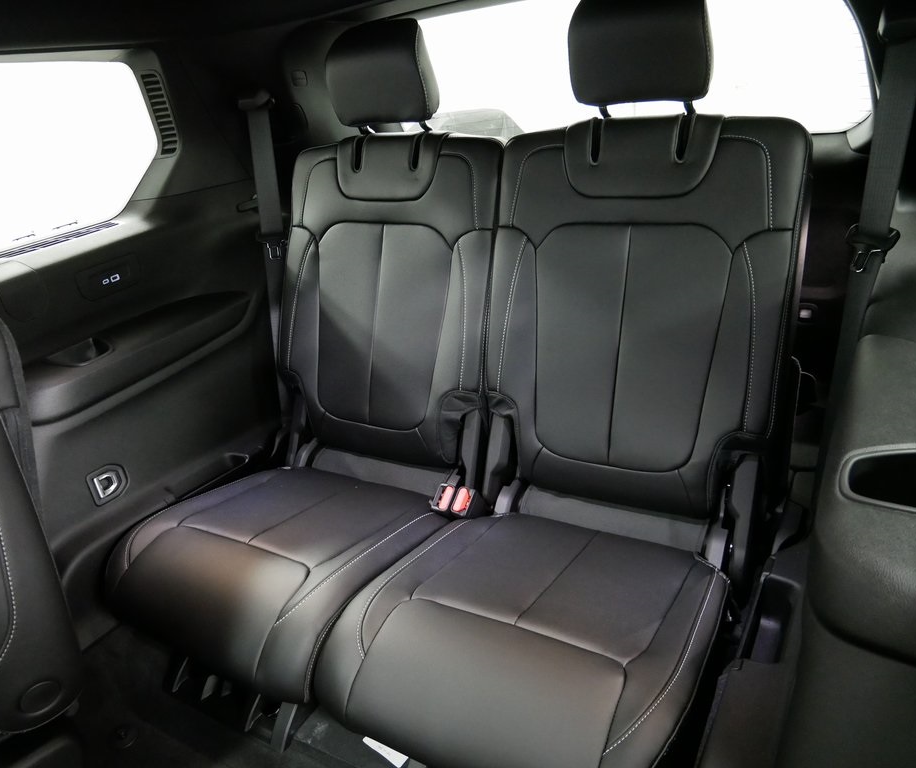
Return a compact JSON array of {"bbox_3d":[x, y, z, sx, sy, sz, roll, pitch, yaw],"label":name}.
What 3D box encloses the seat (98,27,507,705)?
[{"bbox_3d":[-0.229,-0.126,1.183,0.455,0.887,0.767,8,25,30],"label":"seat"}]

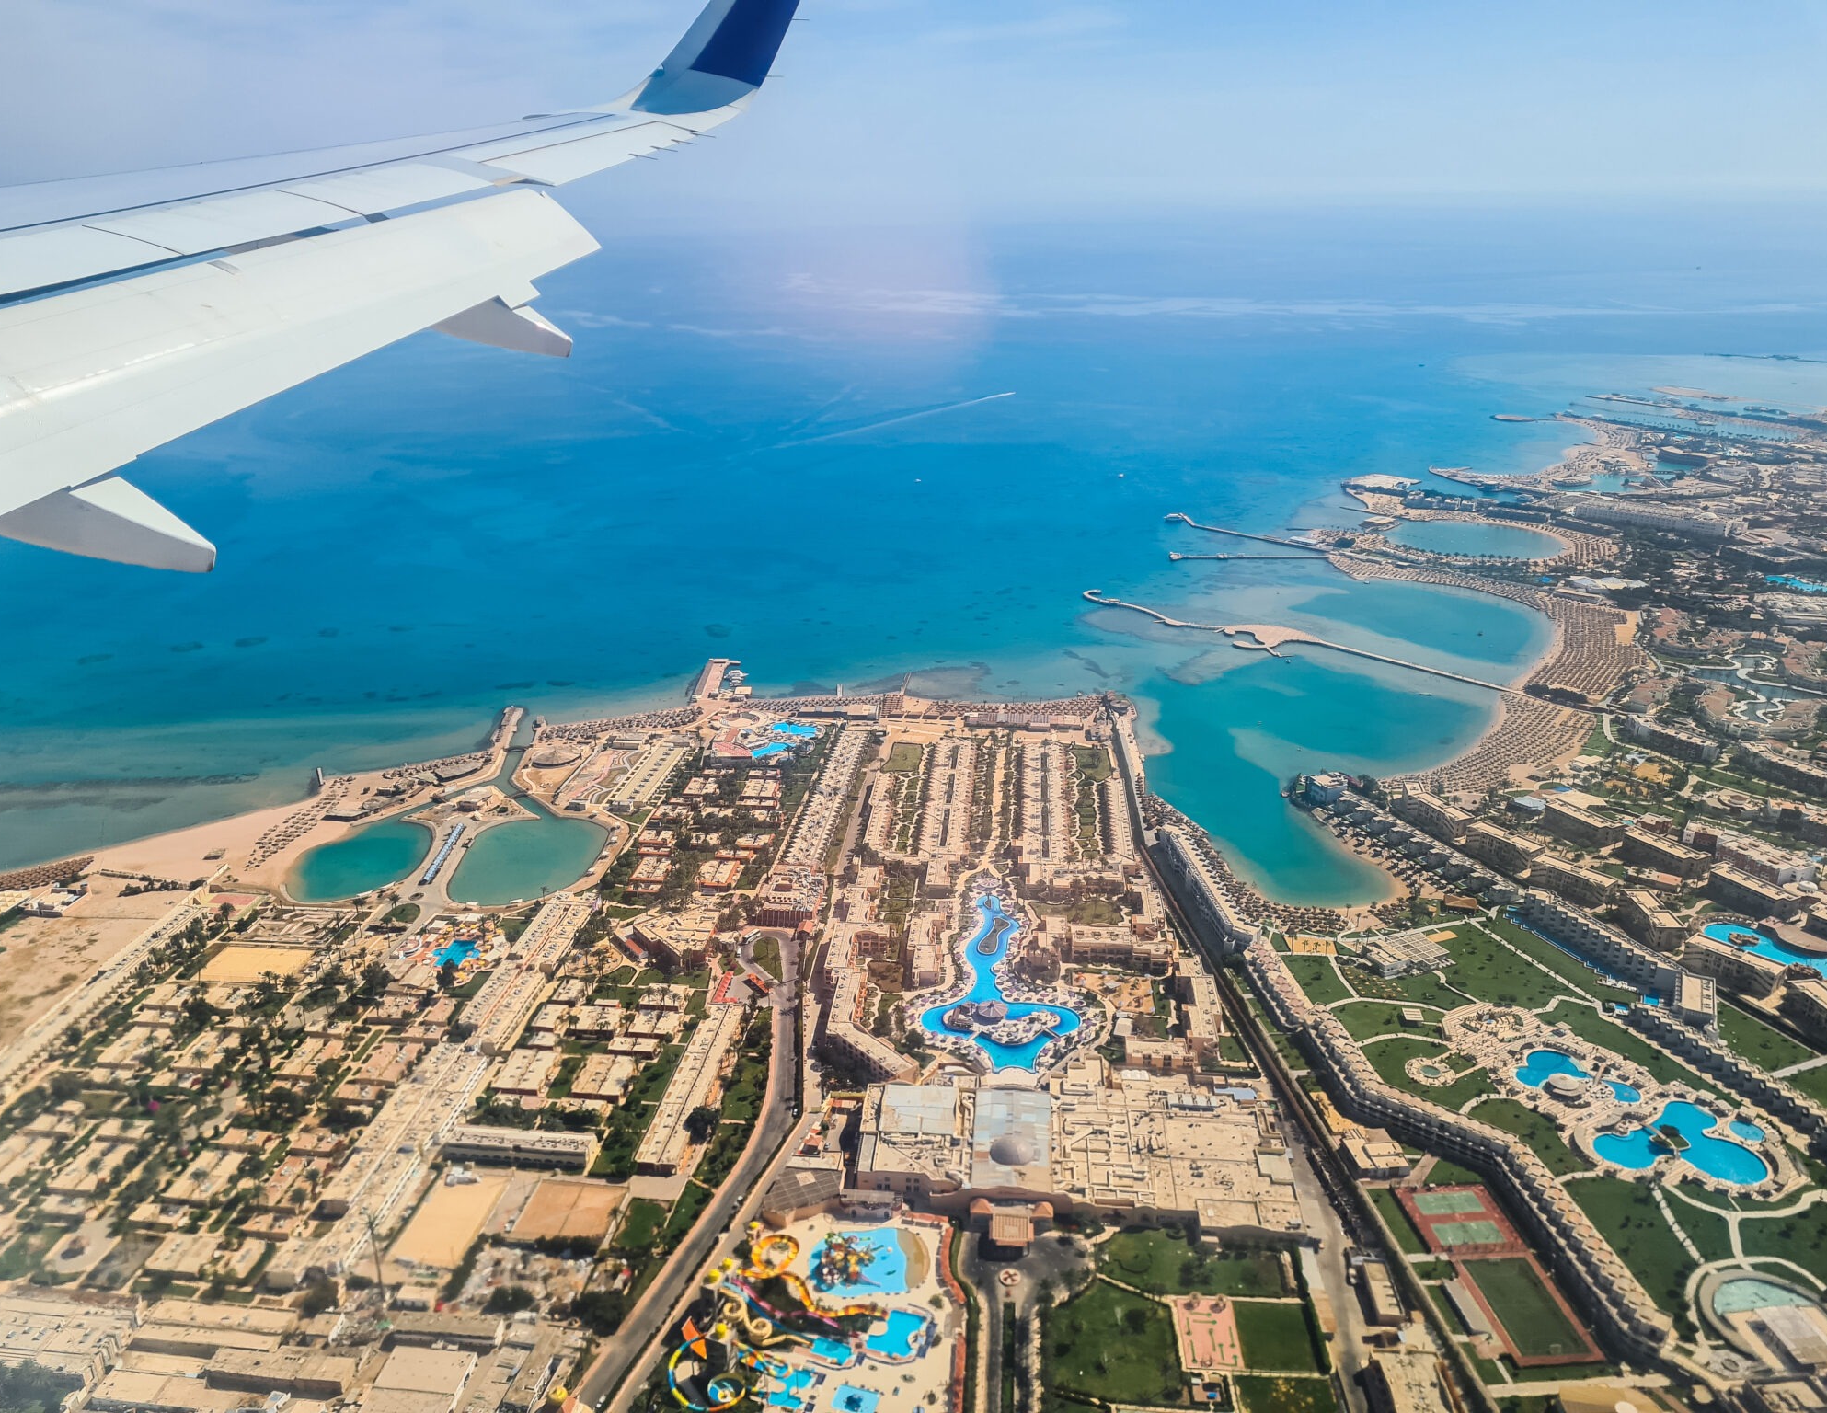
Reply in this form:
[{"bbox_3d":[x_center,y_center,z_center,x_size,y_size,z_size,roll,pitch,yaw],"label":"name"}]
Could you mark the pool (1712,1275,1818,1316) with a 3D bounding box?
[{"bbox_3d":[292.793,205.636,491.568,36.080,1.500,16.540,-4,21,-9],"label":"pool"}]

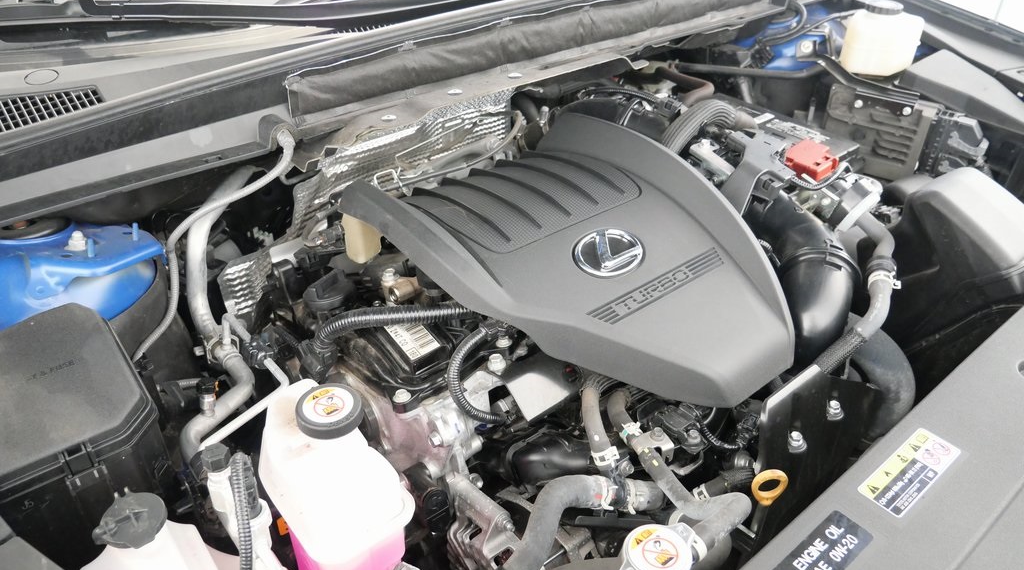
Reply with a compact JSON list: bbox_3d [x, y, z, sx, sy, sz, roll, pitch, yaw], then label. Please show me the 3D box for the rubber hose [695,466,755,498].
[{"bbox_3d":[0.195,0.180,0.650,0.073,0.021,0.021,-15,41,-20],"label":"rubber hose"}]

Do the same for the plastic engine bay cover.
[{"bbox_3d":[0.093,-0.029,0.796,0.403,0.098,0.432,-25,50,-31],"label":"plastic engine bay cover"}]

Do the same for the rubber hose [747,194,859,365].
[{"bbox_3d":[0.336,-0.006,0.820,0.108,0.130,0.230,1,38,-1],"label":"rubber hose"}]

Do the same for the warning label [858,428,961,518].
[{"bbox_3d":[0.311,0.144,0.554,0.100,0.002,0.032,-25,43,-31],"label":"warning label"}]

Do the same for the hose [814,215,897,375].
[{"bbox_3d":[0.385,0.013,0.783,0.070,0.100,0.201,17,41,19],"label":"hose"}]

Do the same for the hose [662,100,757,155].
[{"bbox_3d":[0.280,-0.208,0.979,0.155,0.075,0.060,-25,40,-31],"label":"hose"}]

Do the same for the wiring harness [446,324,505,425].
[{"bbox_3d":[-0.033,0.101,0.720,0.060,0.093,0.050,-25,40,-31],"label":"wiring harness"}]

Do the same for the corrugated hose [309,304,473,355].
[{"bbox_3d":[-0.125,0.037,0.751,0.173,0.034,0.032,-13,41,-18],"label":"corrugated hose"}]

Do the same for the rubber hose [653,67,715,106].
[{"bbox_3d":[0.258,-0.312,1.105,0.075,0.050,0.105,-25,40,-31],"label":"rubber hose"}]

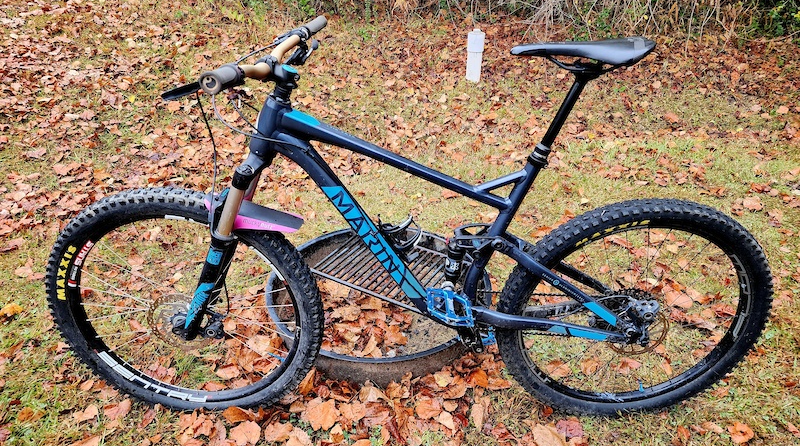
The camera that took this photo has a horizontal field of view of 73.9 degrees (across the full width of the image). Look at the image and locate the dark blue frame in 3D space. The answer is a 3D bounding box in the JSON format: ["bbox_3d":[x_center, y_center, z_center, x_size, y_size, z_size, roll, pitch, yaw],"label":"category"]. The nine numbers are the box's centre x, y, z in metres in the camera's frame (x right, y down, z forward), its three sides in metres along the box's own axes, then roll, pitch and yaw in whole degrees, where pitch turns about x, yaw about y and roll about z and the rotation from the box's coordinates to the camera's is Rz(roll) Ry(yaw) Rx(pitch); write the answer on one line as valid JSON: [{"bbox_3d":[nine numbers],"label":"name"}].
[{"bbox_3d":[0.140,-0.004,1.269,0.977,0.678,0.172,1,29,-2],"label":"dark blue frame"}]

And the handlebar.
[{"bbox_3d":[-0.249,-0.345,1.072,0.081,0.076,0.779,3,29,3],"label":"handlebar"}]

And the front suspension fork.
[{"bbox_3d":[-0.426,0.054,1.288,0.108,0.536,0.182,23,26,-9],"label":"front suspension fork"}]

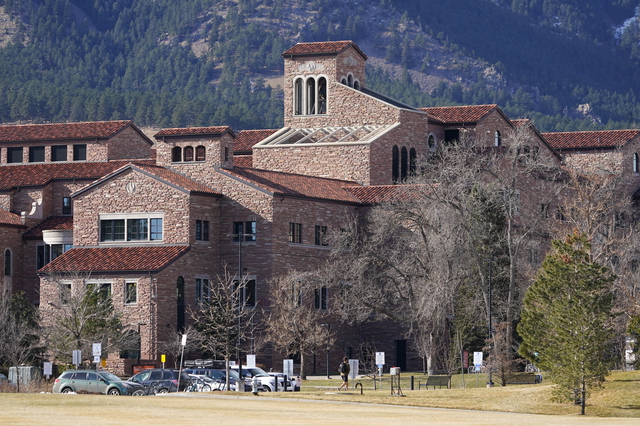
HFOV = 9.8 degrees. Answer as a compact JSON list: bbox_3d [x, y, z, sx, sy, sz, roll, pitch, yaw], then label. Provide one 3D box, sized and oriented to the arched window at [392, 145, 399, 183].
[{"bbox_3d":[5.714,-3.676,283.000,0.250,2.900,1.050,-2,-4,28],"label":"arched window"}]

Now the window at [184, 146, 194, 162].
[{"bbox_3d":[-9.427,-4.219,270.400,0.800,1.180,0.250,-2,-4,27],"label":"window"}]

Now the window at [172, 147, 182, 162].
[{"bbox_3d":[-10.388,-4.282,273.500,0.860,1.150,0.250,-2,-4,28],"label":"window"}]

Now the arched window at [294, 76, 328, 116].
[{"bbox_3d":[-0.650,-8.903,286.500,2.950,3.150,0.400,-2,-4,28],"label":"arched window"}]

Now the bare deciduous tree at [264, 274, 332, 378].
[{"bbox_3d":[-1.412,7.528,252.000,4.600,7.350,4.600,0,-3,0],"label":"bare deciduous tree"}]

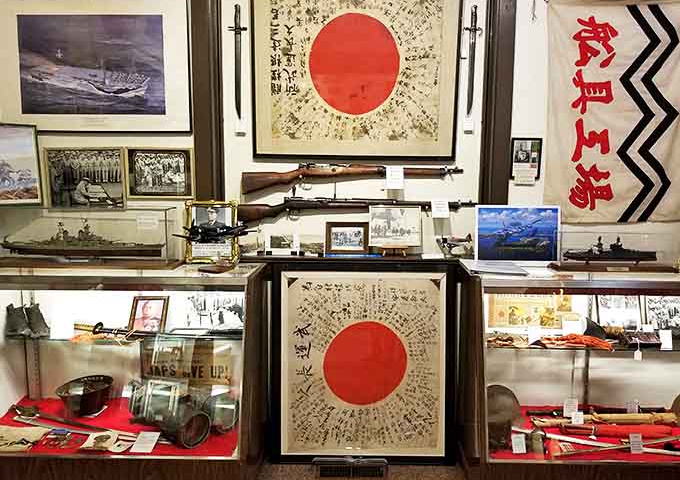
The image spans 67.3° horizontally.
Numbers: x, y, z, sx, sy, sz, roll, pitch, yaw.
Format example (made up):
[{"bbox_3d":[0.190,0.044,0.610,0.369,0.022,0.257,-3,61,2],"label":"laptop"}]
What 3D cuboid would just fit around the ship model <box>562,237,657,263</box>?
[{"bbox_3d":[1.265,0.047,2.393,0.432,0.117,0.060,1,7,0],"label":"ship model"}]

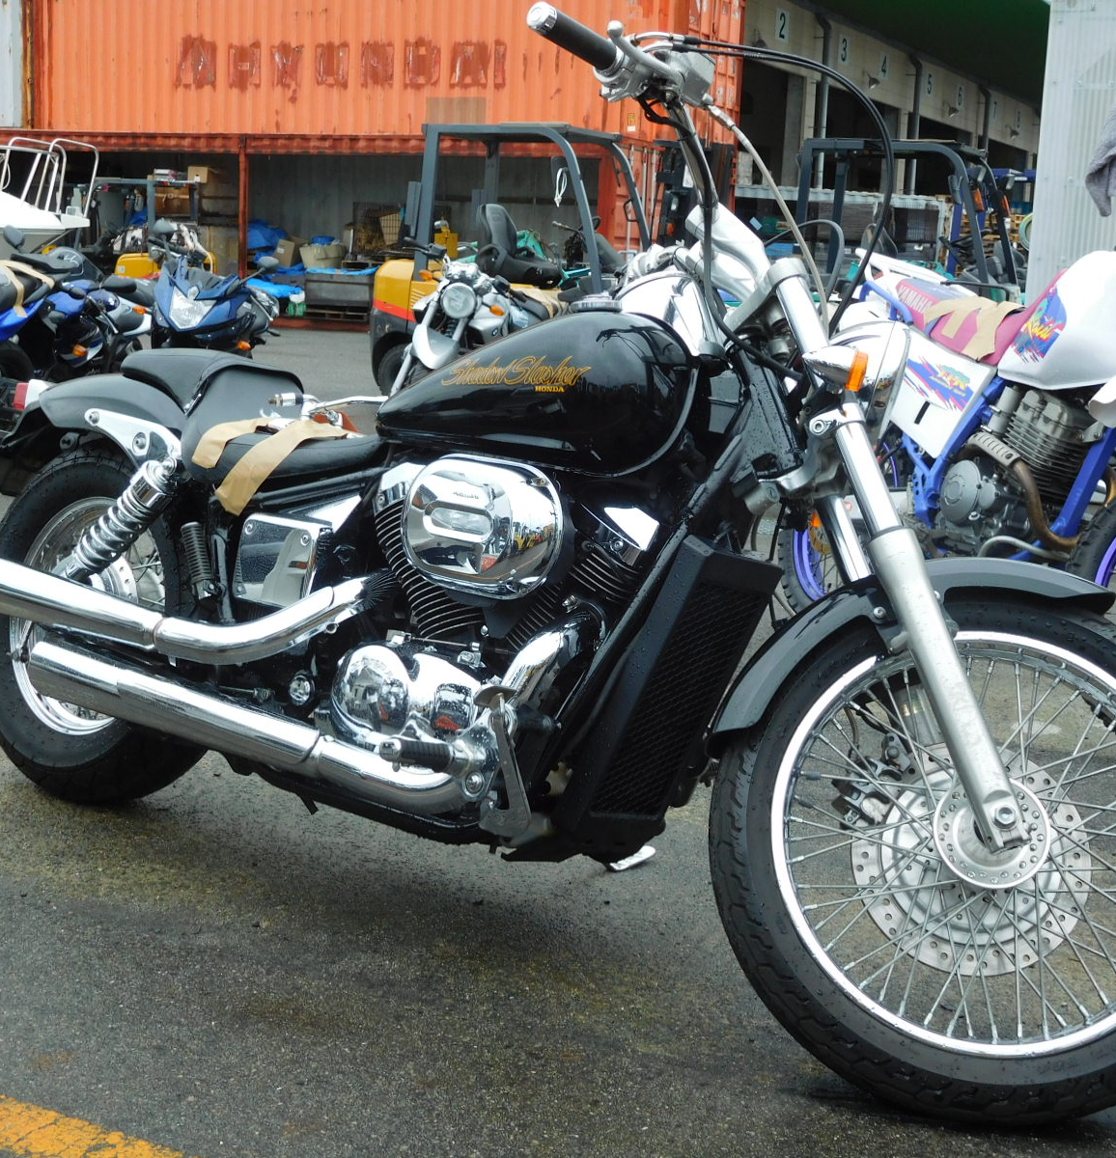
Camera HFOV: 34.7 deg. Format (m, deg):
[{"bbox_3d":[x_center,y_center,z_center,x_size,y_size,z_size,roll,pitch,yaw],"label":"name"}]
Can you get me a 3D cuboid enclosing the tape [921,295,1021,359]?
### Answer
[{"bbox_3d":[1.073,-0.629,4.517,0.230,0.180,0.340,11,5,-25],"label":"tape"}]

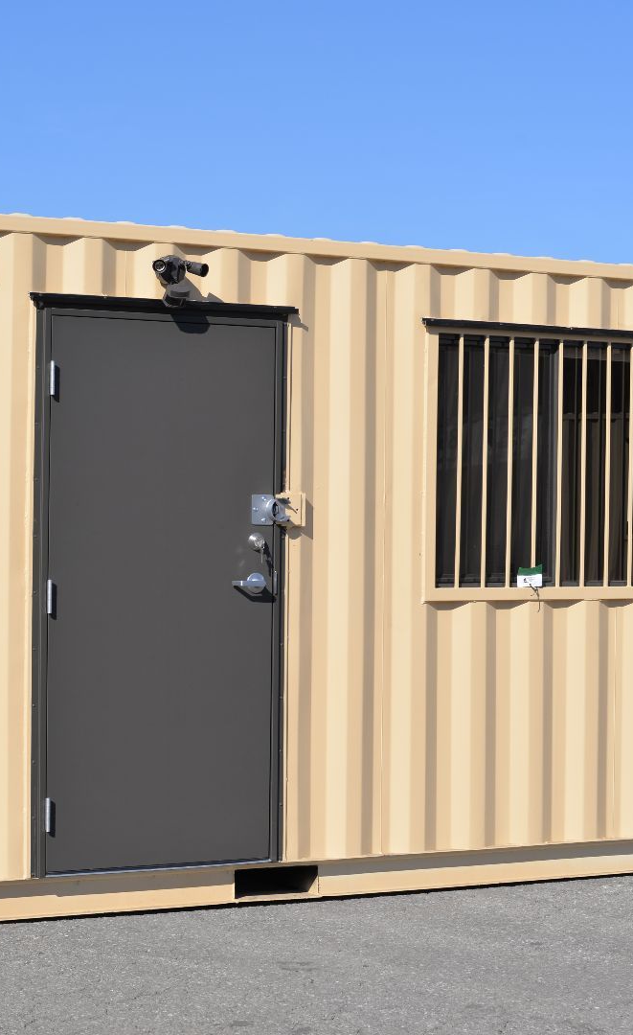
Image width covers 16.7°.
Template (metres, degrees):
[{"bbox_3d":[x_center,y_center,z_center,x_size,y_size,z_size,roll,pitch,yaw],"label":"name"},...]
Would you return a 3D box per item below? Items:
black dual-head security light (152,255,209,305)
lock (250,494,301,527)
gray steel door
[{"bbox_3d":[-0.512,-0.879,8.015,0.220,0.189,0.155,1,0,-28],"label":"black dual-head security light"},{"bbox_3d":[-0.148,-0.028,8.263,0.204,0.120,0.065,1,0,-28],"label":"lock"},{"bbox_3d":[-0.591,0.277,8.083,1.013,2.073,0.065,1,0,-28],"label":"gray steel door"}]

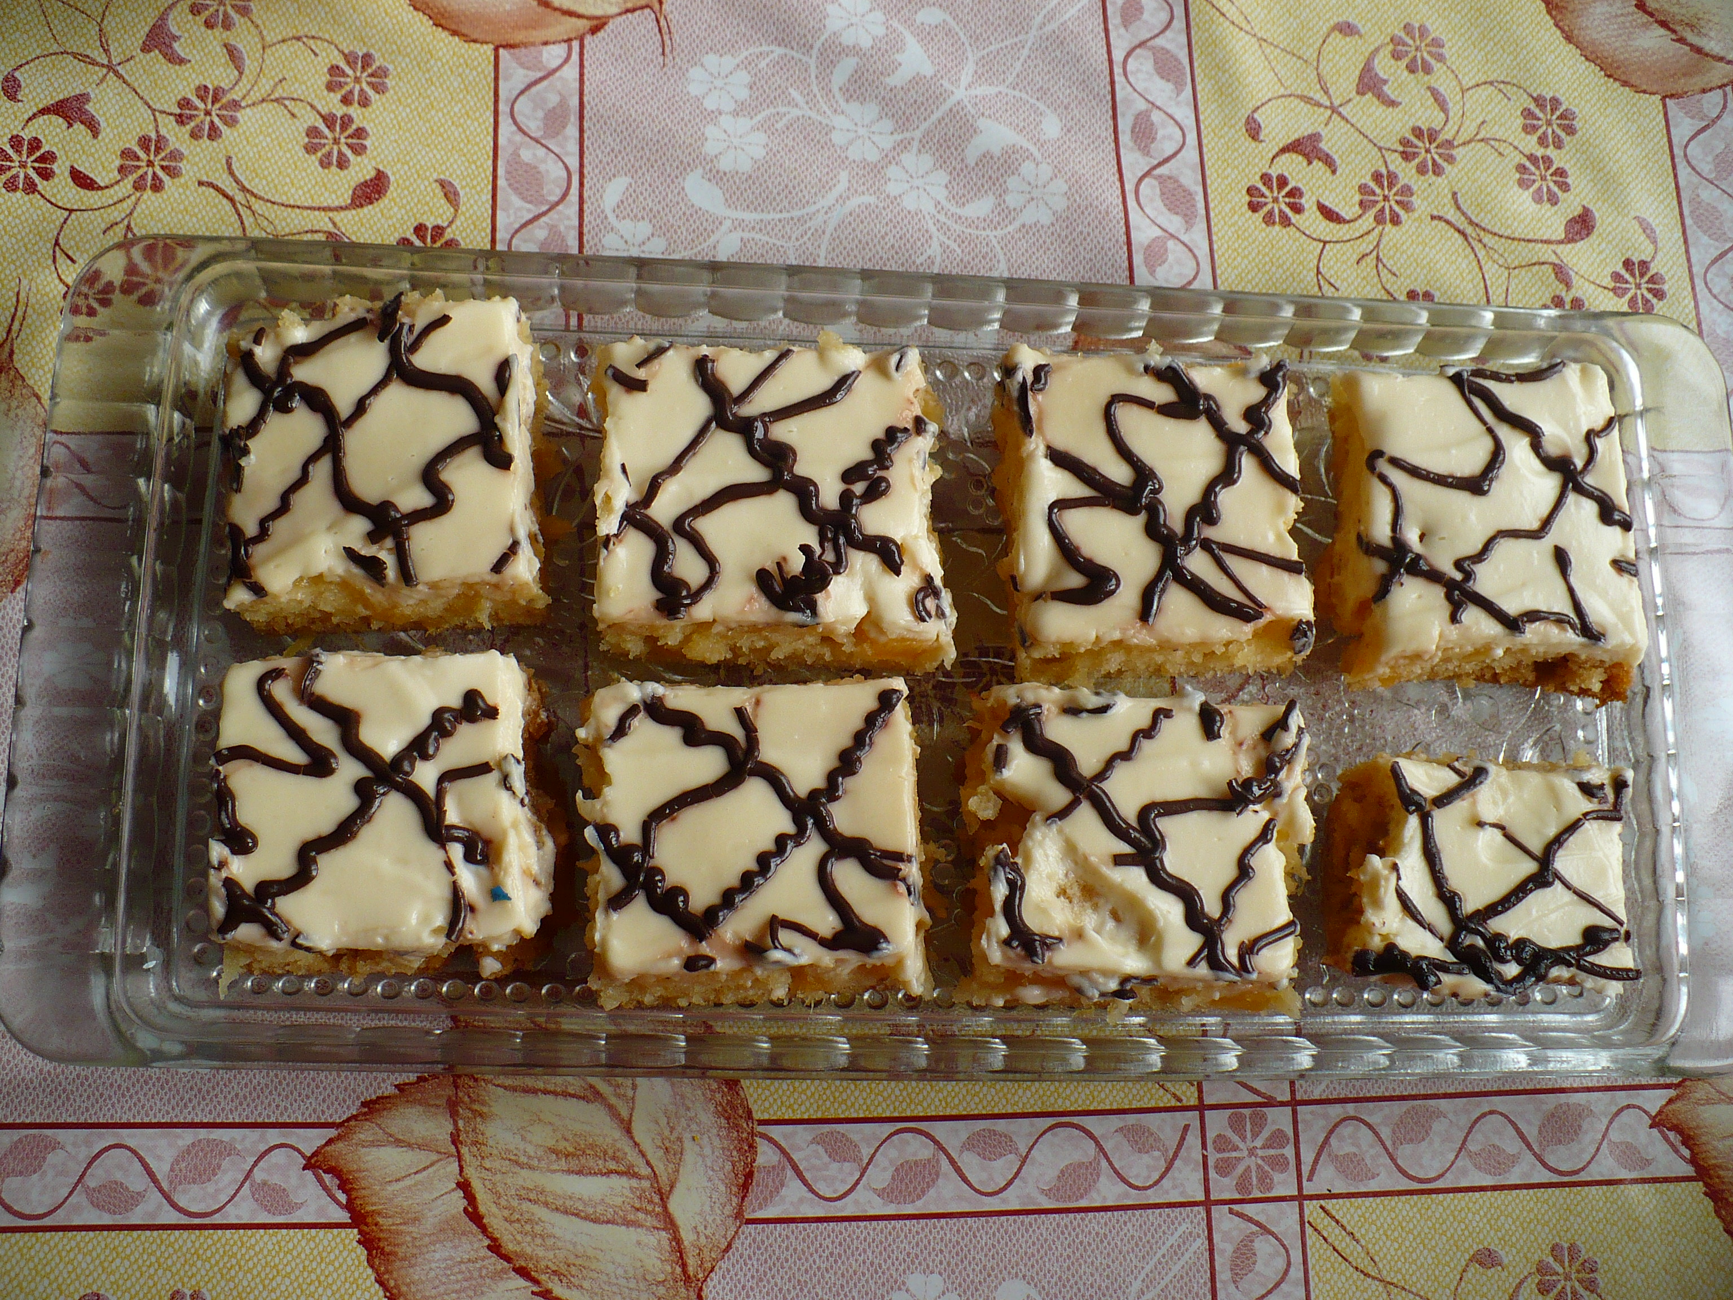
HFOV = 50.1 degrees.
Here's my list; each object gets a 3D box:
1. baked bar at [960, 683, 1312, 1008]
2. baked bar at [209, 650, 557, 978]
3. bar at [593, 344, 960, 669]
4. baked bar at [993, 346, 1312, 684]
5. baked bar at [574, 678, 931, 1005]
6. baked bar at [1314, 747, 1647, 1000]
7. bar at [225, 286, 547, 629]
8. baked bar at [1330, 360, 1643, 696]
[{"bbox_3d":[0.057,0.042,0.394,0.070,0.022,0.063,3,77,-5],"label":"baked bar"},{"bbox_3d":[-0.097,0.034,0.381,0.065,0.022,0.063,-1,77,-6],"label":"baked bar"},{"bbox_3d":[-0.021,-0.031,0.404,0.076,0.022,0.068,1,77,-6],"label":"bar"},{"bbox_3d":[0.062,-0.030,0.412,0.064,0.022,0.070,1,77,-6],"label":"baked bar"},{"bbox_3d":[-0.024,0.040,0.387,0.071,0.022,0.065,0,77,-6],"label":"baked bar"},{"bbox_3d":[0.132,0.049,0.400,0.060,0.022,0.046,5,76,-5],"label":"baked bar"},{"bbox_3d":[-0.102,-0.040,0.398,0.064,0.022,0.068,-2,77,-6],"label":"bar"},{"bbox_3d":[0.138,-0.026,0.418,0.059,0.022,0.073,0,77,-6],"label":"baked bar"}]

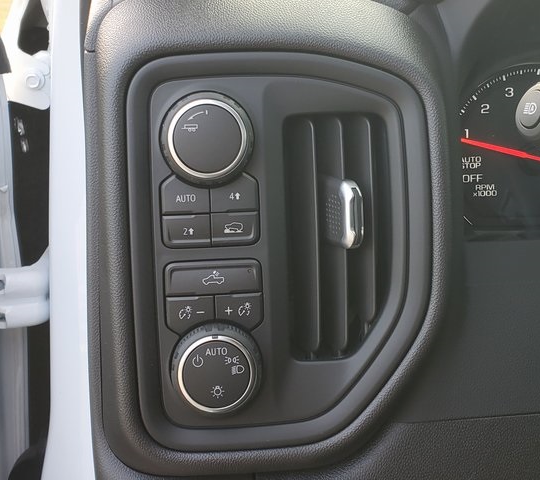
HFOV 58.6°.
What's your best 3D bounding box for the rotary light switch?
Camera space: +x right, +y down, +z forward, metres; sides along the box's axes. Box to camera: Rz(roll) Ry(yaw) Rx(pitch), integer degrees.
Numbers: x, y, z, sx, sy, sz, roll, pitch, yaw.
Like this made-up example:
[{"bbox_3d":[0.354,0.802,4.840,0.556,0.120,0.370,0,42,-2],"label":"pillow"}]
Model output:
[{"bbox_3d":[-0.028,0.069,0.255,0.047,0.047,0.018,-2,3,-4],"label":"rotary light switch"}]

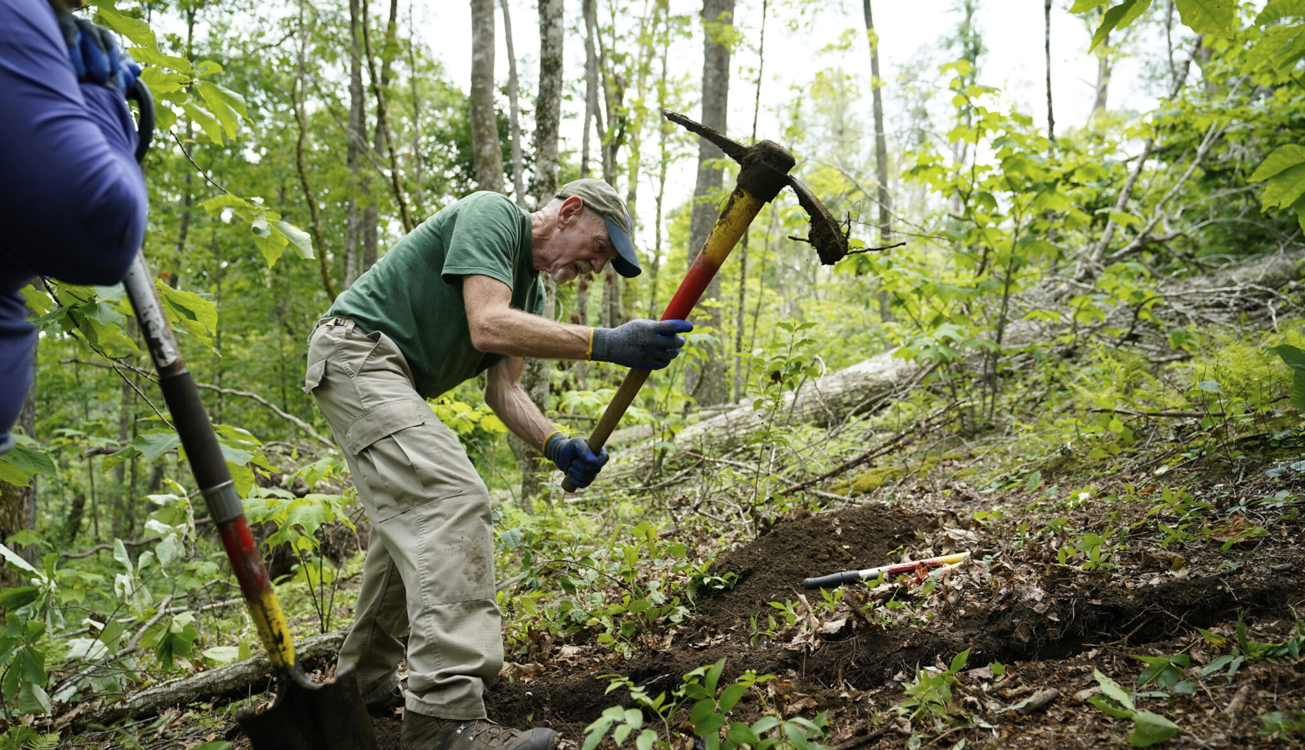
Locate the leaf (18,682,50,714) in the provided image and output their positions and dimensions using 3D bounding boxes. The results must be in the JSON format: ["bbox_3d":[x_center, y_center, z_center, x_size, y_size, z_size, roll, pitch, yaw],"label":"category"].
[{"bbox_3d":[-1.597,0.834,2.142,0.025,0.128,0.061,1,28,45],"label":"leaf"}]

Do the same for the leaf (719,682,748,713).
[{"bbox_3d":[0.143,0.568,1.473,0.034,0.015,0.073,25,48,32],"label":"leaf"}]

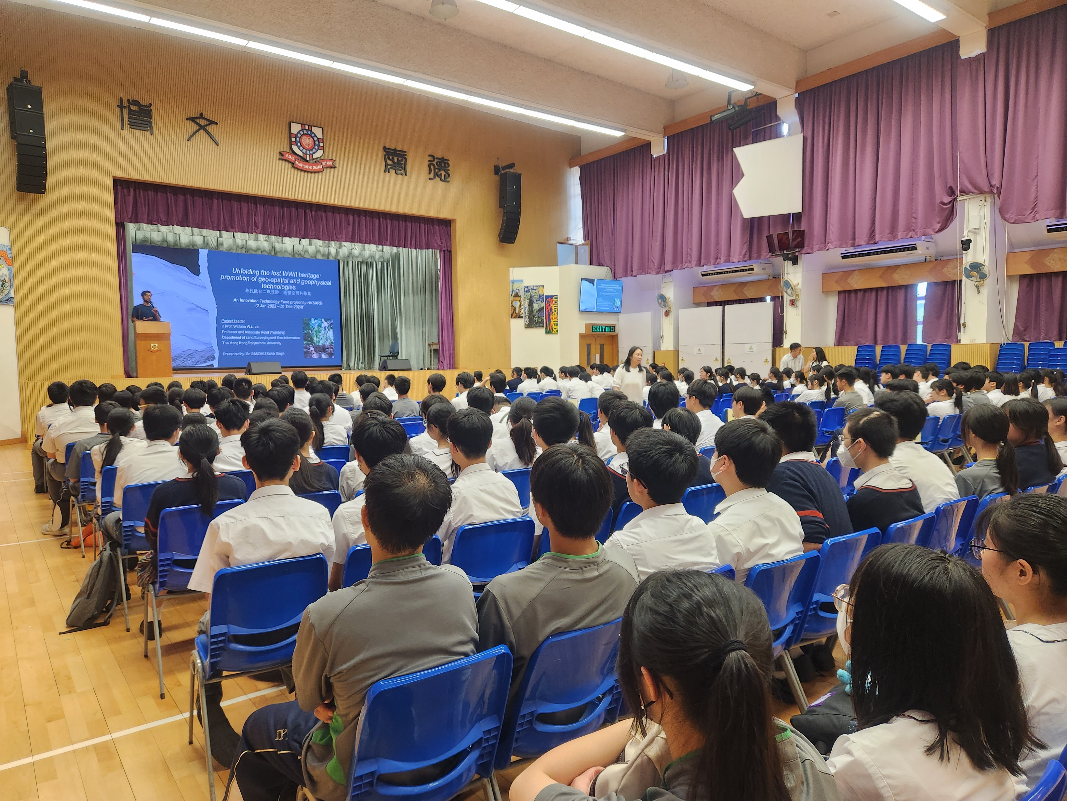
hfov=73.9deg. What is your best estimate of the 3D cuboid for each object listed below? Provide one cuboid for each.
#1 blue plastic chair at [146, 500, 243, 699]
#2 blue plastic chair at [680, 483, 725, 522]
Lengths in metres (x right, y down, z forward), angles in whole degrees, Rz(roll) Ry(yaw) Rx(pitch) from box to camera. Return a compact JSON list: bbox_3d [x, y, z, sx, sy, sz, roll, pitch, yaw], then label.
[{"bbox_3d":[-1.633,0.871,3.440,0.440,0.815,0.550,-4,5,-37],"label":"blue plastic chair"},{"bbox_3d":[0.741,0.833,3.883,0.460,0.800,0.540,-4,4,-39],"label":"blue plastic chair"}]

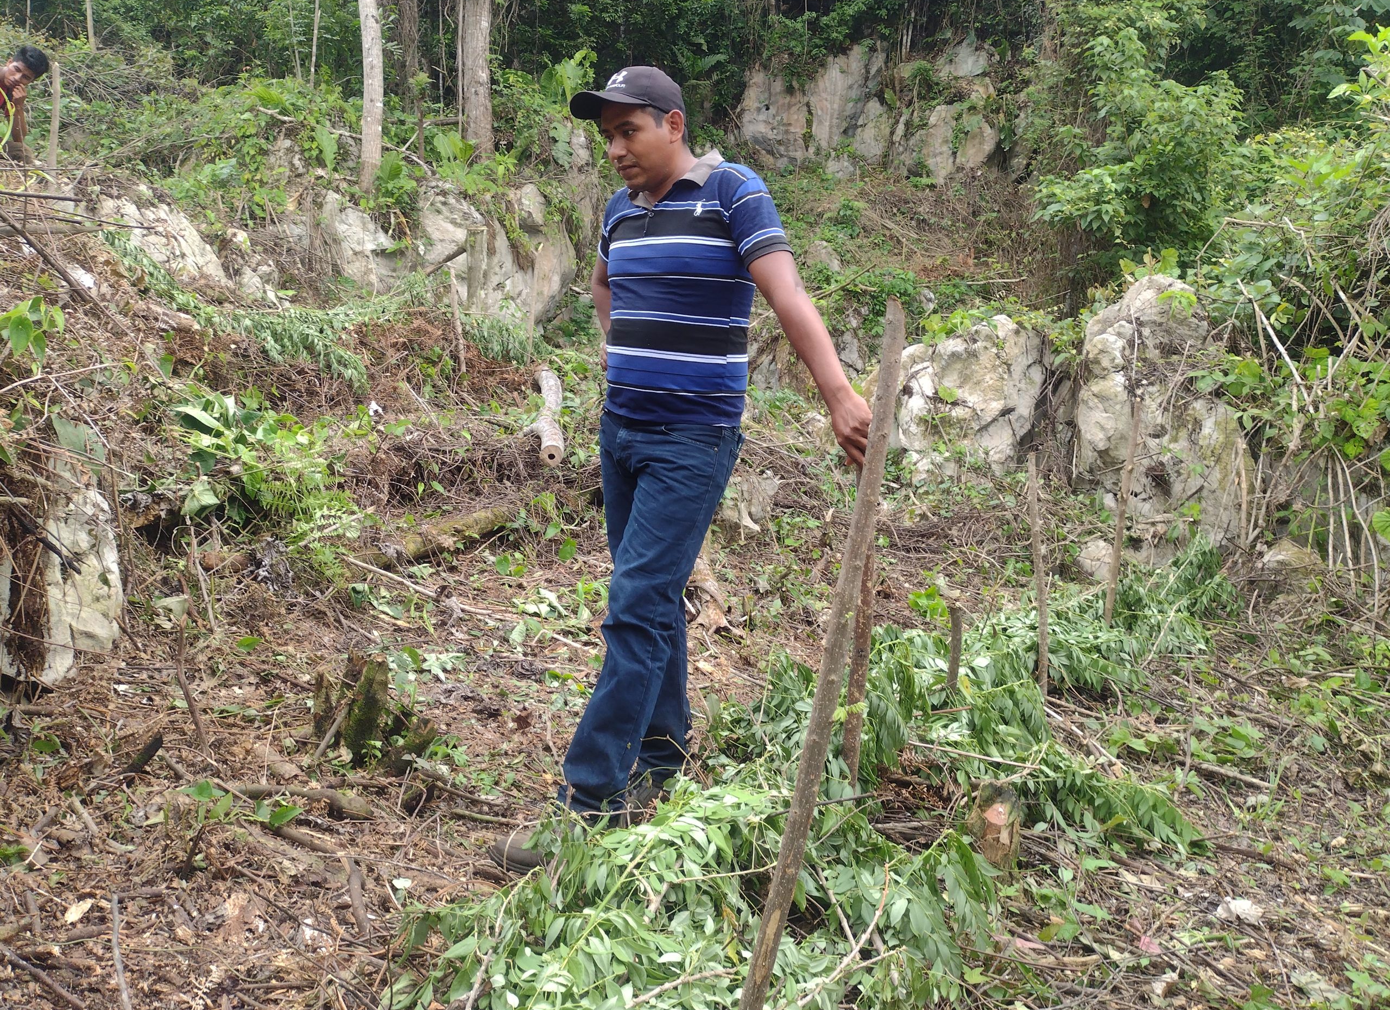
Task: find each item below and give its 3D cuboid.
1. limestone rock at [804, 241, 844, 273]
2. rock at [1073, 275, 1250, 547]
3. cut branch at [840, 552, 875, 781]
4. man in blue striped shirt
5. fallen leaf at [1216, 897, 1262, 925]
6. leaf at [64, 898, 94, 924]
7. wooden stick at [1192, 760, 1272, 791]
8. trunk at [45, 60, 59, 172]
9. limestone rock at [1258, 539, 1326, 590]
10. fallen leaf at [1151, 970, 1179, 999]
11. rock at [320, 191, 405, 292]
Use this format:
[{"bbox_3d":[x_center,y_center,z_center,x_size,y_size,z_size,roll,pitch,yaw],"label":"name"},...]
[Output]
[{"bbox_3d":[1.353,-2.632,11.500,0.400,0.310,0.320,0,7,0],"label":"limestone rock"},{"bbox_3d":[2.495,-0.520,5.800,0.850,1.350,0.750,3,7,23],"label":"rock"},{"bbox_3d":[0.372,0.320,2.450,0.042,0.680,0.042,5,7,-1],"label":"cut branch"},{"bbox_3d":[-0.031,-0.091,2.306,0.570,1.680,0.650,-6,9,-40],"label":"man in blue striped shirt"},{"bbox_3d":[1.088,0.805,2.168,0.090,0.030,0.060,3,7,28],"label":"fallen leaf"},{"bbox_3d":[-1.157,0.752,2.038,0.042,0.020,0.068,1,7,12],"label":"leaf"},{"bbox_3d":[1.528,0.770,3.090,0.220,0.025,0.025,12,13,36],"label":"wooden stick"},{"bbox_3d":[-3.368,-2.024,5.700,0.045,0.620,0.045,5,7,-1],"label":"trunk"},{"bbox_3d":[3.351,0.339,6.100,0.350,0.260,0.280,4,8,29],"label":"limestone rock"},{"bbox_3d":[0.847,0.862,1.950,0.050,0.030,0.045,0,7,0],"label":"fallen leaf"},{"bbox_3d":[-2.241,-1.773,7.300,0.540,0.620,0.450,-2,7,-17],"label":"rock"}]

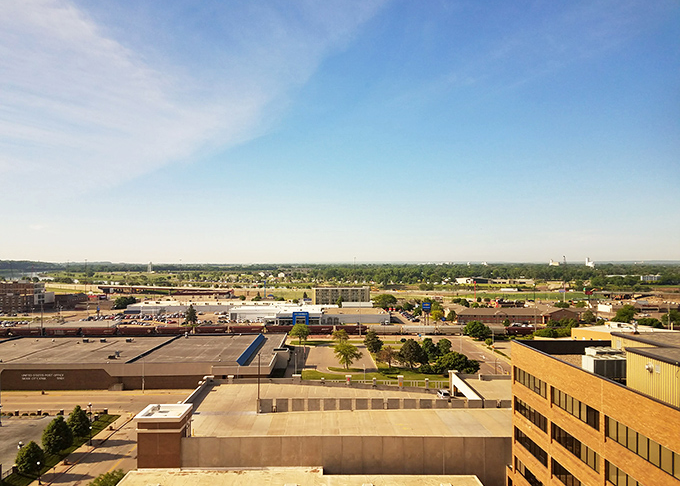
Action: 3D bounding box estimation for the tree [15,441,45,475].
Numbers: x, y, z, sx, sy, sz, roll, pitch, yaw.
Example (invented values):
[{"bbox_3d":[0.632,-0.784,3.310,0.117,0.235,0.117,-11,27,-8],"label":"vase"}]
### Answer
[{"bbox_3d":[-54.380,37.937,89.705,4.420,6.230,4.420,0,-2,0],"label":"tree"}]

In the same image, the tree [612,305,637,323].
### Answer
[{"bbox_3d":[177.543,44.591,319.191,14.680,11.390,14.240,-1,-2,29],"label":"tree"}]

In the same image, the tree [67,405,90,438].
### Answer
[{"bbox_3d":[-56.628,38.931,110.624,5.080,7.600,4.930,1,-2,-27],"label":"tree"}]

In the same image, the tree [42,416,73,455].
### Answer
[{"bbox_3d":[-54.372,37.438,98.444,5.140,7.890,5.140,0,-2,0],"label":"tree"}]

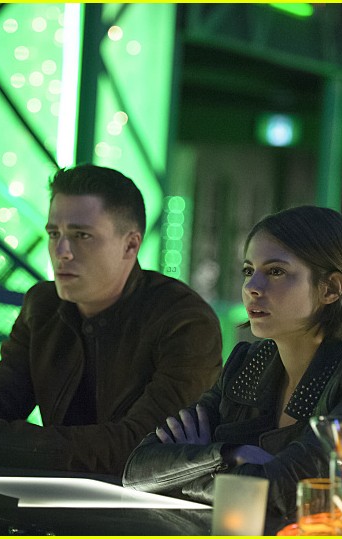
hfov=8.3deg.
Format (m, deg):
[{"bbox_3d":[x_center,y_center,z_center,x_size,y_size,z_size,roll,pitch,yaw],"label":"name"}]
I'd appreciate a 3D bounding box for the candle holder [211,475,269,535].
[{"bbox_3d":[0.098,0.343,3.380,0.076,0.087,0.076,3,3,0],"label":"candle holder"}]

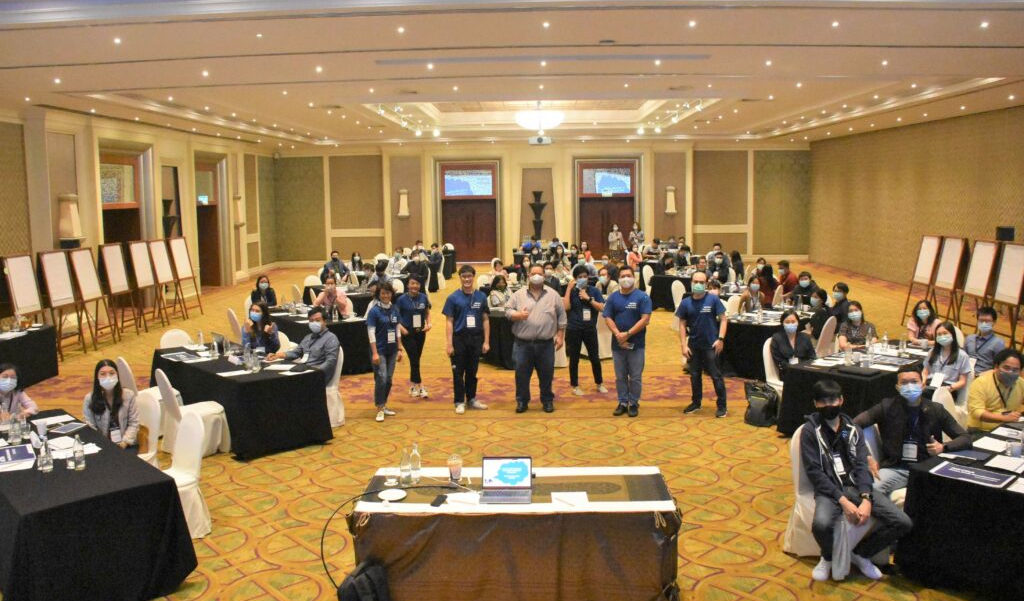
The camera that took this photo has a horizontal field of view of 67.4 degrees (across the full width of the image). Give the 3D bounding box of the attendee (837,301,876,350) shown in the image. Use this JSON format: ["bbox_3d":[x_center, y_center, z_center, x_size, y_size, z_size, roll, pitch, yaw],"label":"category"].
[{"bbox_3d":[4.220,0.632,9.491,0.530,1.250,0.750,0,8,-3],"label":"attendee"}]

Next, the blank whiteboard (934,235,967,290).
[{"bbox_3d":[7.680,-0.630,13.450,0.050,0.910,0.660,9,8,2],"label":"blank whiteboard"}]

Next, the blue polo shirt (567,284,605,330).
[{"bbox_3d":[0.940,0.071,9.663,0.500,0.600,0.300,0,8,3],"label":"blue polo shirt"}]

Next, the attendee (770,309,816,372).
[{"bbox_3d":[3.230,0.736,8.748,0.530,1.260,0.750,0,8,-3],"label":"attendee"}]

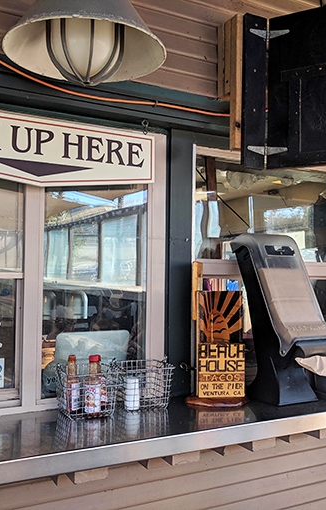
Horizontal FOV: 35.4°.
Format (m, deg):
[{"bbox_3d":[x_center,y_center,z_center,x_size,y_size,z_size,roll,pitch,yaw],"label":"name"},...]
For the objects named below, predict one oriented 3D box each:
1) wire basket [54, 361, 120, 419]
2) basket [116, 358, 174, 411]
[{"bbox_3d":[-0.247,0.426,1.617,0.169,0.145,0.158,2,-2,-27],"label":"wire basket"},{"bbox_3d":[-0.075,0.431,1.706,0.169,0.145,0.158,2,-2,-27],"label":"basket"}]

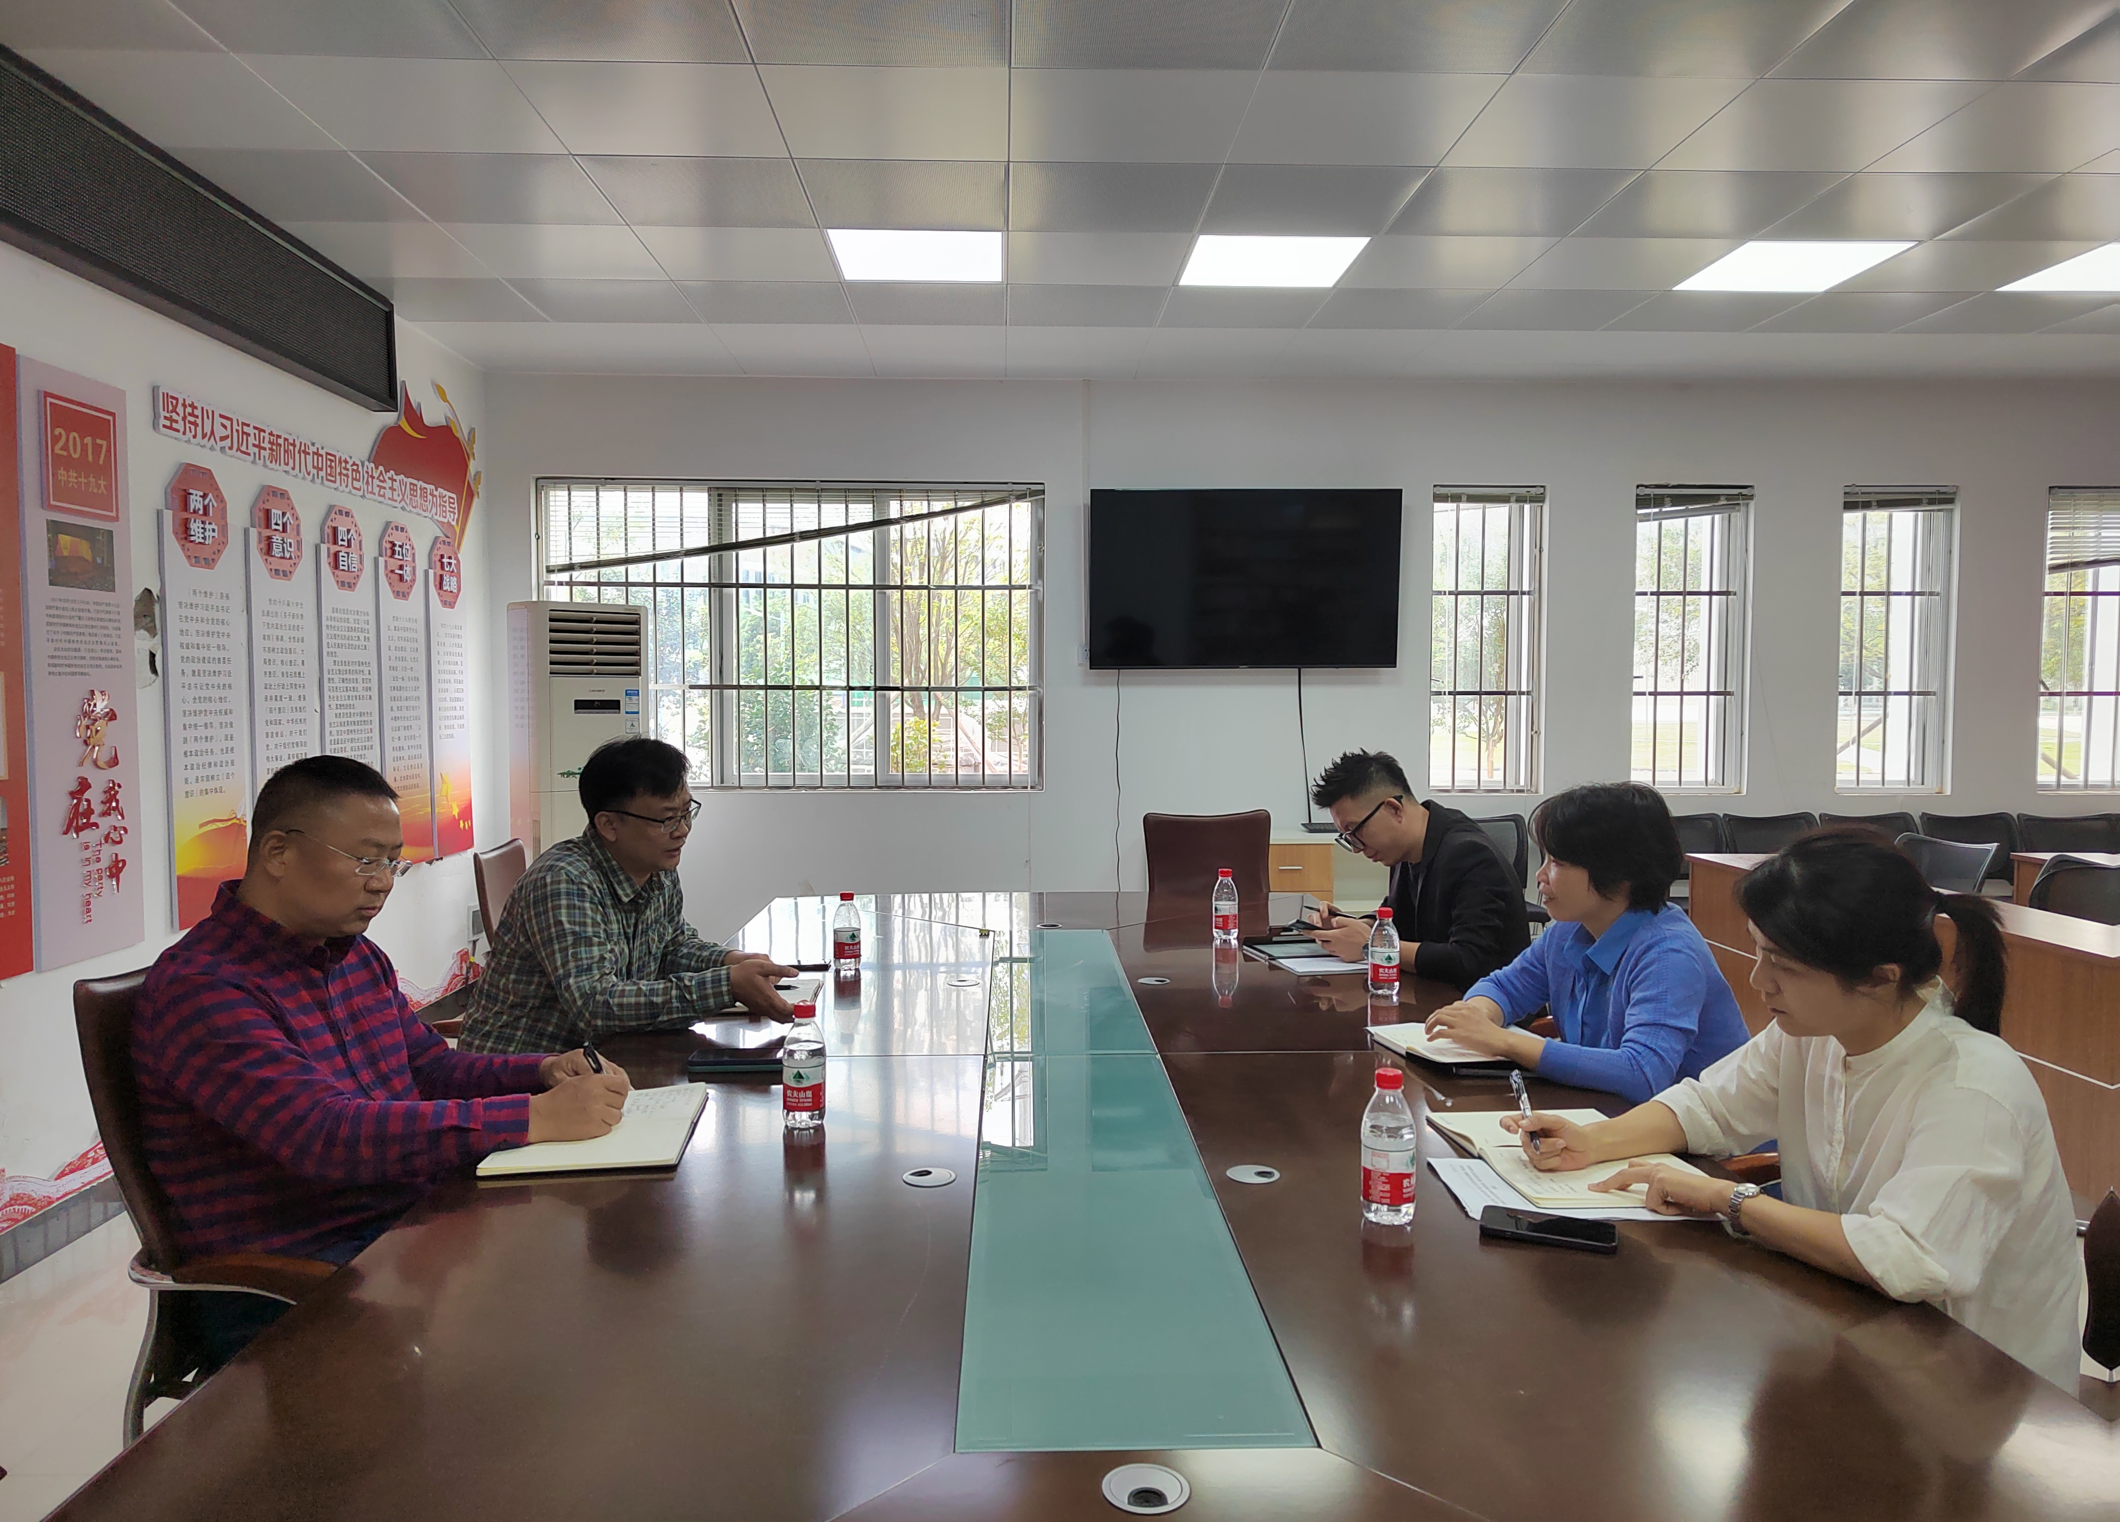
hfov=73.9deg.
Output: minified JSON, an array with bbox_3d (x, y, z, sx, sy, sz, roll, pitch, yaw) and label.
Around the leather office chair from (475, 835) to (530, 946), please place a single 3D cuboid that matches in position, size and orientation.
[{"bbox_3d":[-1.212,0.727,3.773,0.620,0.990,0.580,0,3,-2],"label":"leather office chair"}]

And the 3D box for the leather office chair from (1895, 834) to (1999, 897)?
[{"bbox_3d":[3.030,0.701,5.130,0.560,0.860,0.480,-1,3,-10],"label":"leather office chair"}]

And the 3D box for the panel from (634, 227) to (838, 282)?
[{"bbox_3d":[-1.057,-1.691,4.690,0.590,0.030,0.590,0,3,-2],"label":"panel"}]

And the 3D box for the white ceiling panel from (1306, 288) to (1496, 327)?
[{"bbox_3d":[1.271,-1.708,5.293,0.585,0.030,0.585,0,3,-2],"label":"white ceiling panel"}]

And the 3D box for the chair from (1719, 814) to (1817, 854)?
[{"bbox_3d":[3.333,0.676,6.407,0.470,0.830,0.580,0,3,-2],"label":"chair"}]

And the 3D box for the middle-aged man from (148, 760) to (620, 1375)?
[{"bbox_3d":[-0.870,0.647,2.000,0.660,1.310,0.550,0,3,-2],"label":"middle-aged man"}]

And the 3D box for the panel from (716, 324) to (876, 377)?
[{"bbox_3d":[-1.121,-1.765,6.040,0.595,0.030,0.870,0,3,-2],"label":"panel"}]

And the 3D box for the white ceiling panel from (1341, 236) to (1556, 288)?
[{"bbox_3d":[1.327,-1.712,4.821,0.595,0.030,0.590,0,3,-2],"label":"white ceiling panel"}]

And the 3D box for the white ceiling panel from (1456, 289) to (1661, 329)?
[{"bbox_3d":[1.908,-1.755,5.476,0.600,0.025,0.600,0,3,-2],"label":"white ceiling panel"}]

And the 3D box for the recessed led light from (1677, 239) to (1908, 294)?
[{"bbox_3d":[2.524,-1.725,4.900,0.595,0.030,0.595,0,3,-2],"label":"recessed led light"}]

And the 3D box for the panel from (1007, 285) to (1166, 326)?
[{"bbox_3d":[0.101,-1.727,5.327,0.590,0.030,0.590,0,3,-2],"label":"panel"}]

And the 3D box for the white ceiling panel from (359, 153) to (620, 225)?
[{"bbox_3d":[-1.649,-1.679,4.128,0.595,0.030,0.590,0,3,-2],"label":"white ceiling panel"}]

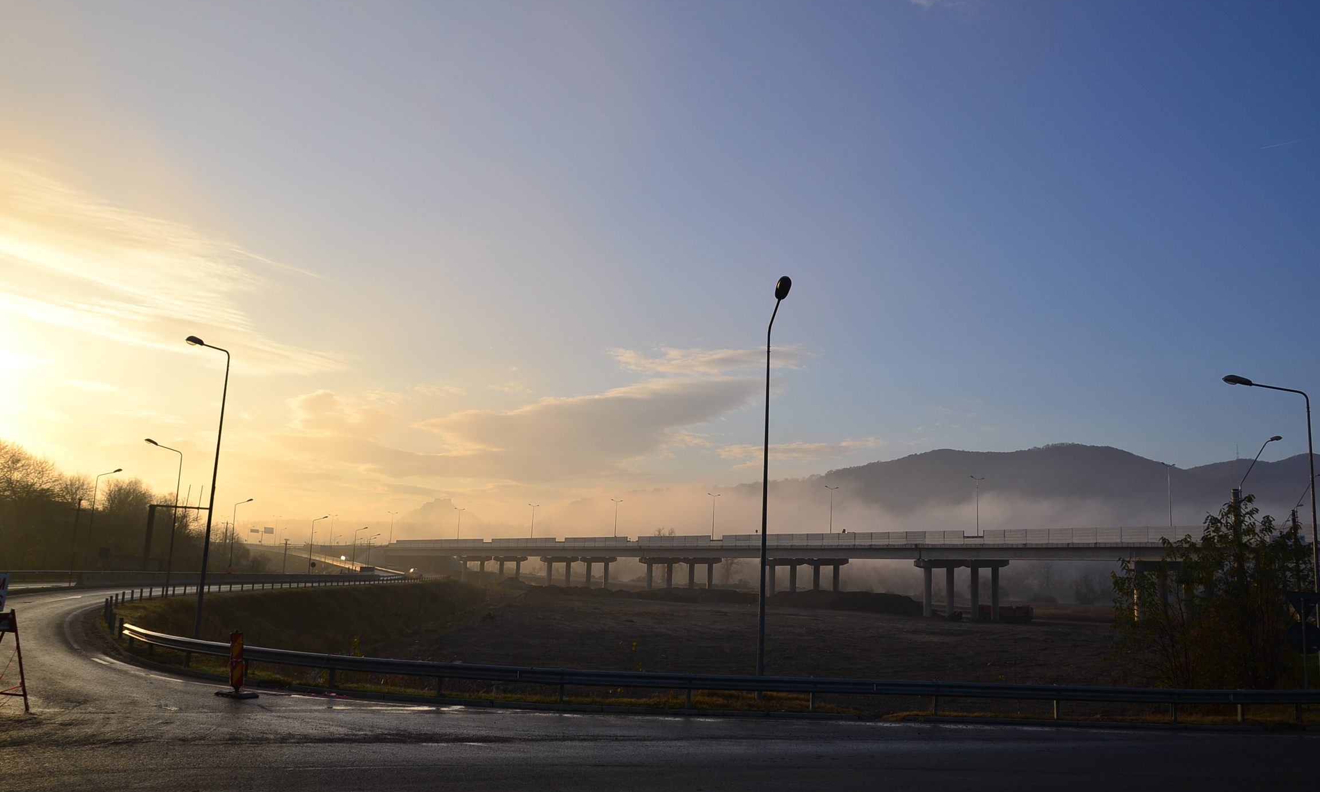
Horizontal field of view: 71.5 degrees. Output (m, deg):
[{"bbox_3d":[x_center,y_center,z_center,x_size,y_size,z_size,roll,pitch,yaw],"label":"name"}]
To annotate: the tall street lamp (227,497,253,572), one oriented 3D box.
[{"bbox_3d":[-54.286,18.555,118.229,2.550,10.350,0.350,3,-11,-4],"label":"tall street lamp"}]

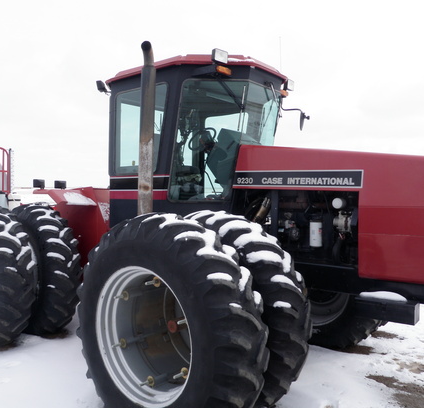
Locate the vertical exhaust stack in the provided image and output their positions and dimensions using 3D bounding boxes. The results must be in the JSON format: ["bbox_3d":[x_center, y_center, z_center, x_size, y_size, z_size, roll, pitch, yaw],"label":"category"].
[{"bbox_3d":[-0.679,-0.708,4.614,0.160,2.000,0.180,2,2,39],"label":"vertical exhaust stack"}]

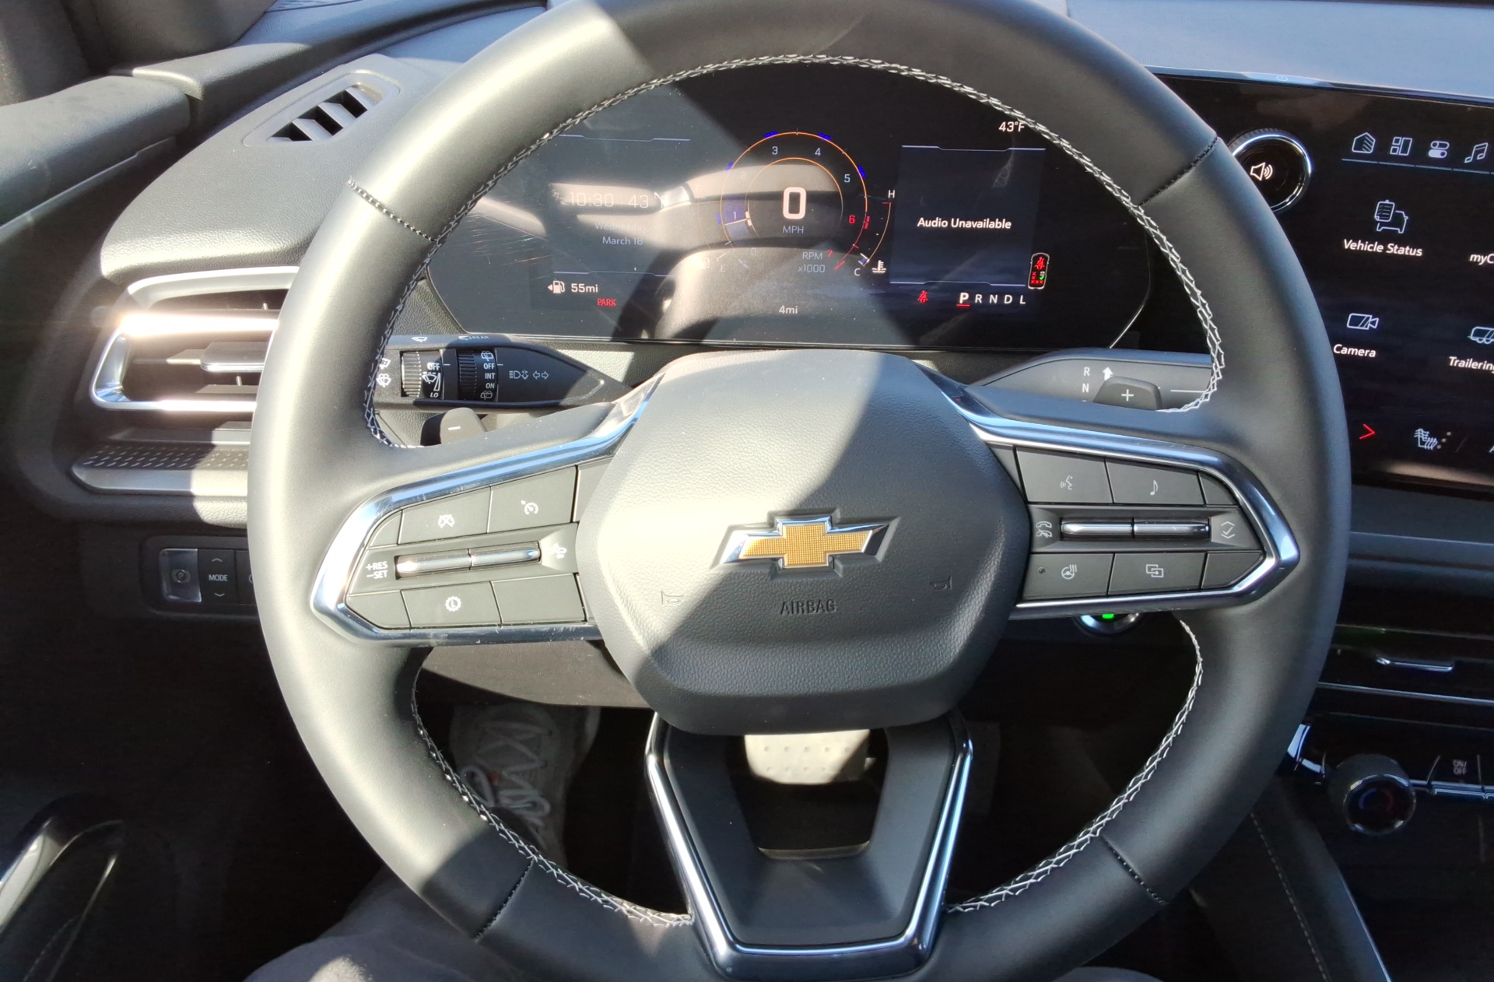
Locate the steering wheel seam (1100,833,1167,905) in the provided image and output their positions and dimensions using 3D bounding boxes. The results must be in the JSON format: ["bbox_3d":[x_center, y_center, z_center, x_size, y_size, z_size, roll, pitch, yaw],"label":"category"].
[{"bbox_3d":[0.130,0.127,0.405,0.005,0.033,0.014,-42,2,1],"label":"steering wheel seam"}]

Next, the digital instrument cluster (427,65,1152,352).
[{"bbox_3d":[0.022,-0.143,0.598,0.360,0.138,0.030,2,13,0],"label":"digital instrument cluster"}]

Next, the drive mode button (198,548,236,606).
[{"bbox_3d":[-0.273,0.045,0.625,0.020,0.029,0.012,0,16,-2],"label":"drive mode button"}]

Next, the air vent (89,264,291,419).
[{"bbox_3d":[-0.266,-0.075,0.605,0.118,0.074,0.030,1,16,-2],"label":"air vent"}]

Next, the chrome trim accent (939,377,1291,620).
[{"bbox_3d":[0.124,0.002,0.406,0.120,0.083,0.025,-3,3,0],"label":"chrome trim accent"}]

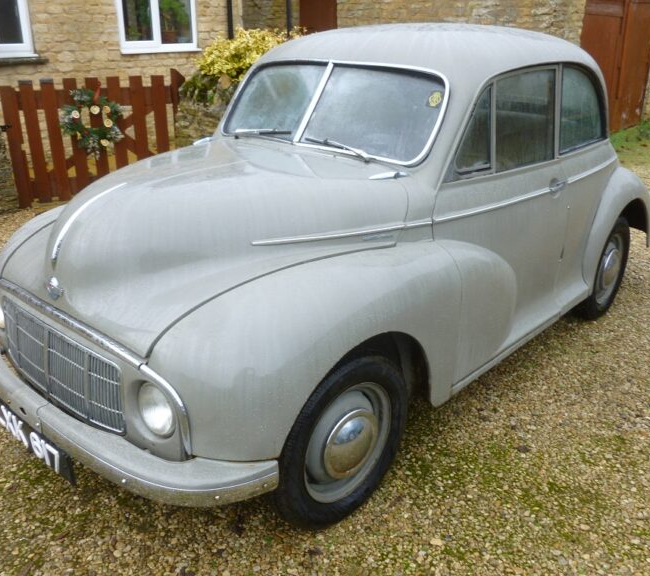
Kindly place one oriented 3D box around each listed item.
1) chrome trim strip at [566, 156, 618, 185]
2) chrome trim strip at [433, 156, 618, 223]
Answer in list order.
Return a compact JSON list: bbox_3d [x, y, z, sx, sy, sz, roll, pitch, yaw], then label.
[{"bbox_3d":[1.274,-0.554,2.914,0.040,0.040,0.835,16,26,34],"label":"chrome trim strip"},{"bbox_3d":[0.967,-0.434,2.593,0.085,0.045,1.760,19,28,38],"label":"chrome trim strip"}]

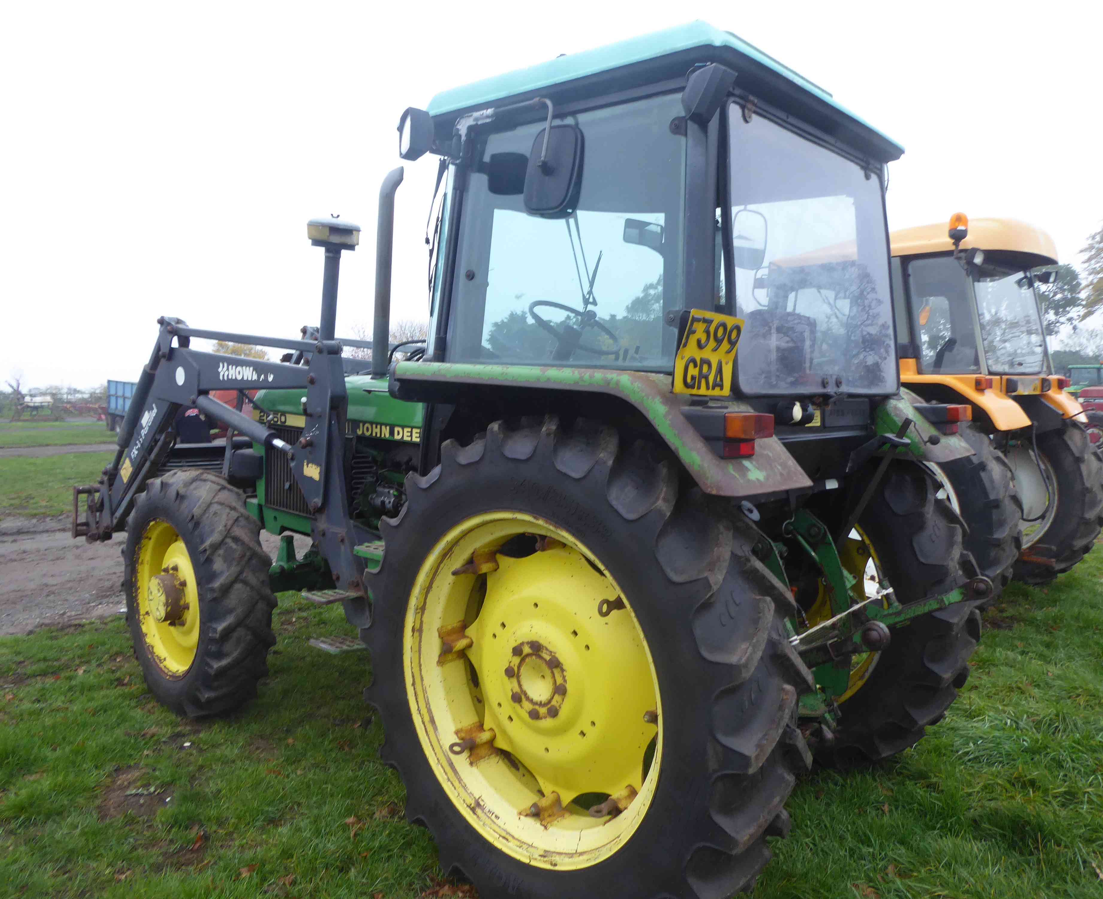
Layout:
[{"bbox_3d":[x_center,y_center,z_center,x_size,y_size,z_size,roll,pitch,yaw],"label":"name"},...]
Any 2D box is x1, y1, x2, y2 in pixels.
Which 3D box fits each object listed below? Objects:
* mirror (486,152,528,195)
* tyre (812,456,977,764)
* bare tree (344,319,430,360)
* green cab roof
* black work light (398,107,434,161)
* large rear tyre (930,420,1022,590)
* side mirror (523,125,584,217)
[{"bbox_3d":[-0.151,-0.975,3.060,0.050,0.150,0.180,7,7,41],"label":"mirror"},{"bbox_3d":[1.008,0.604,3.713,1.510,1.510,0.340,3,5,42],"label":"tyre"},{"bbox_3d":[-13.824,-6.775,72.000,7.500,8.200,7.000,0,3,0],"label":"bare tree"},{"bbox_3d":[0.463,-1.131,3.085,1.120,0.180,1.380,7,7,41],"label":"green cab roof"},{"bbox_3d":[-0.466,-1.085,2.980,0.110,0.160,0.150,1,6,-14],"label":"black work light"},{"bbox_3d":[2.350,0.420,5.970,0.420,1.560,1.560,-3,5,-41],"label":"large rear tyre"},{"bbox_3d":[-0.004,-0.838,2.595,0.180,0.260,0.055,7,7,41],"label":"side mirror"}]

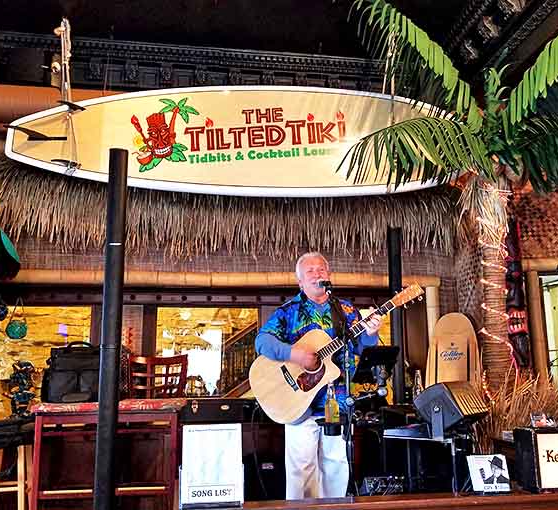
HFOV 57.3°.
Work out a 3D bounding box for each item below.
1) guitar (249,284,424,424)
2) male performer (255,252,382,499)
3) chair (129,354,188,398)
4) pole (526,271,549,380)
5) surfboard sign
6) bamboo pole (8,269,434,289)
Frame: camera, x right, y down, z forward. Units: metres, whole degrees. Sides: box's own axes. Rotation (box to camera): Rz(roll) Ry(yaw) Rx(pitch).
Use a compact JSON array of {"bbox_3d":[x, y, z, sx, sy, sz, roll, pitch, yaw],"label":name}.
[{"bbox_3d":[0.322,0.469,2.655,1.030,0.400,0.120,-37,-20,5],"label":"guitar"},{"bbox_3d":[0.210,0.839,2.700,0.650,1.730,0.460,-1,-10,0],"label":"male performer"},{"bbox_3d":[-0.840,1.184,3.274,0.440,1.070,0.470,1,-7,-6],"label":"chair"},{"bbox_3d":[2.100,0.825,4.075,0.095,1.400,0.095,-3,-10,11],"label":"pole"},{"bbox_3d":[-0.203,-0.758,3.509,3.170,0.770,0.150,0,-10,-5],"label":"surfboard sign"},{"bbox_3d":[-0.288,0.185,3.887,3.250,0.095,0.095,1,0,-9],"label":"bamboo pole"}]

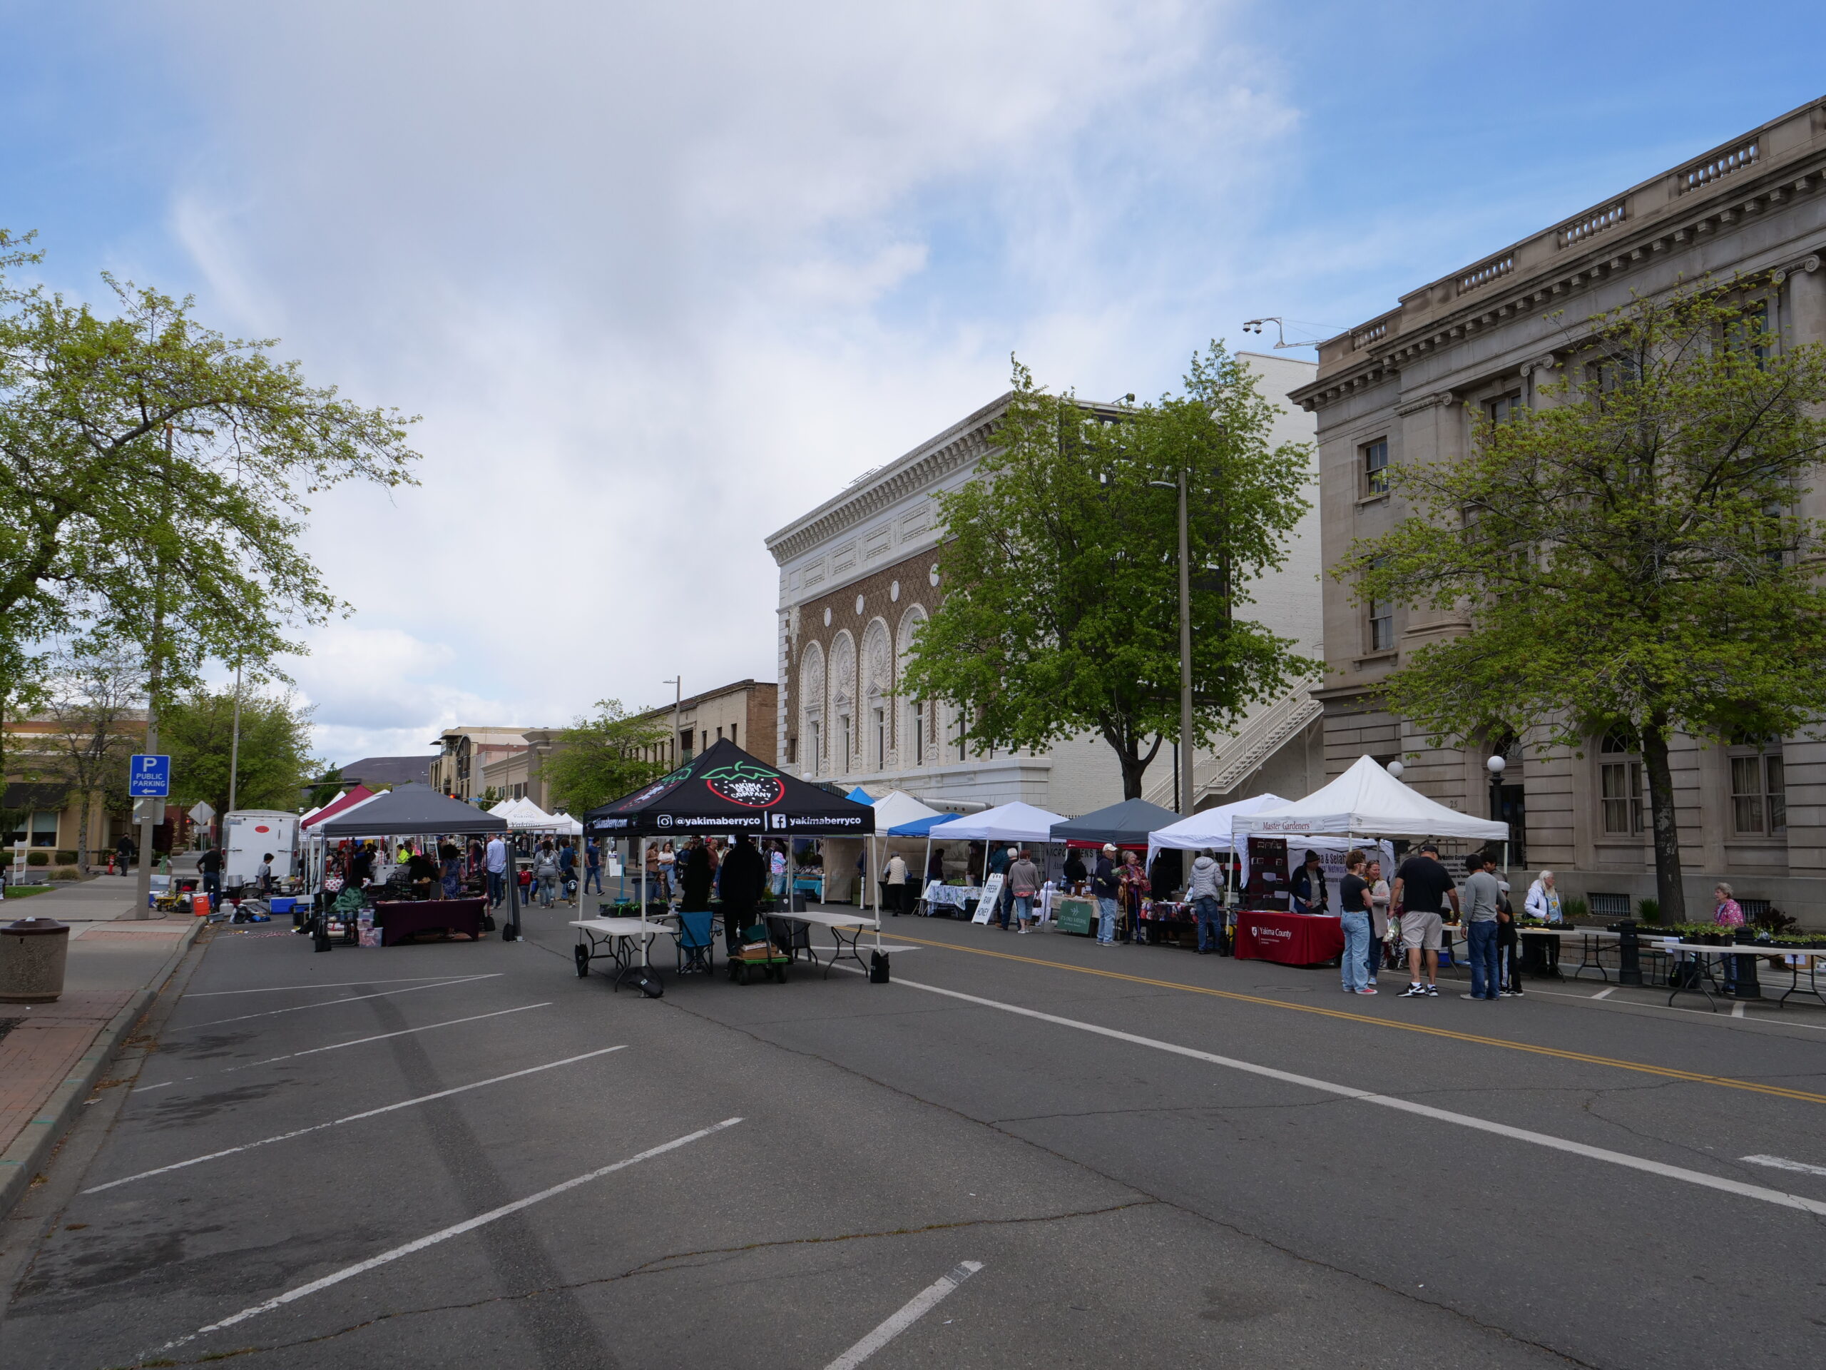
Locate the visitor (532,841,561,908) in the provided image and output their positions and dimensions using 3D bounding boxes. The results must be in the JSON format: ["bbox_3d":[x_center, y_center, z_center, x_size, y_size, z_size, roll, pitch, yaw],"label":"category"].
[{"bbox_3d":[-9.436,4.873,38.092,0.660,1.679,0.450,2,-6,-19],"label":"visitor"}]

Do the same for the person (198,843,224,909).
[{"bbox_3d":[-17.231,4.759,36.300,0.560,1.670,0.420,2,-6,-20],"label":"person"}]

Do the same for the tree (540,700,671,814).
[{"bbox_3d":[-18.648,5.914,89.860,7.800,10.045,7.800,2,-6,-23],"label":"tree"}]

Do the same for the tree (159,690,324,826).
[{"bbox_3d":[-32.394,4.571,71.264,7.200,8.700,7.200,3,-6,-23],"label":"tree"}]

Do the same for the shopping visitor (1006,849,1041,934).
[{"bbox_3d":[2.190,4.067,29.257,0.600,1.652,0.420,-1,-6,11],"label":"shopping visitor"}]

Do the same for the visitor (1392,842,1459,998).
[{"bbox_3d":[6.138,2.804,17.678,0.720,1.824,0.520,-2,-6,17],"label":"visitor"}]

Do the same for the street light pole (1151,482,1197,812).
[{"bbox_3d":[5.866,0.201,33.139,0.900,9.950,0.300,3,-6,-23],"label":"street light pole"}]

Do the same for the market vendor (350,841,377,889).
[{"bbox_3d":[-10.344,3.803,27.759,0.500,1.700,0.380,-3,-6,30],"label":"market vendor"}]

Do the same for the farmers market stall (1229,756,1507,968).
[{"bbox_3d":[7.353,2.798,23.913,3.050,3.265,3.050,2,-6,-22],"label":"farmers market stall"}]

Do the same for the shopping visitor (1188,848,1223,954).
[{"bbox_3d":[4.920,3.621,24.852,0.580,1.736,0.460,-2,-6,17],"label":"shopping visitor"}]

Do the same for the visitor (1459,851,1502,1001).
[{"bbox_3d":[6.718,2.865,17.500,0.500,1.730,0.340,0,-6,2],"label":"visitor"}]

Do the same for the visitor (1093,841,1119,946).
[{"bbox_3d":[3.416,3.699,26.100,0.430,1.790,0.480,1,-6,-5],"label":"visitor"}]

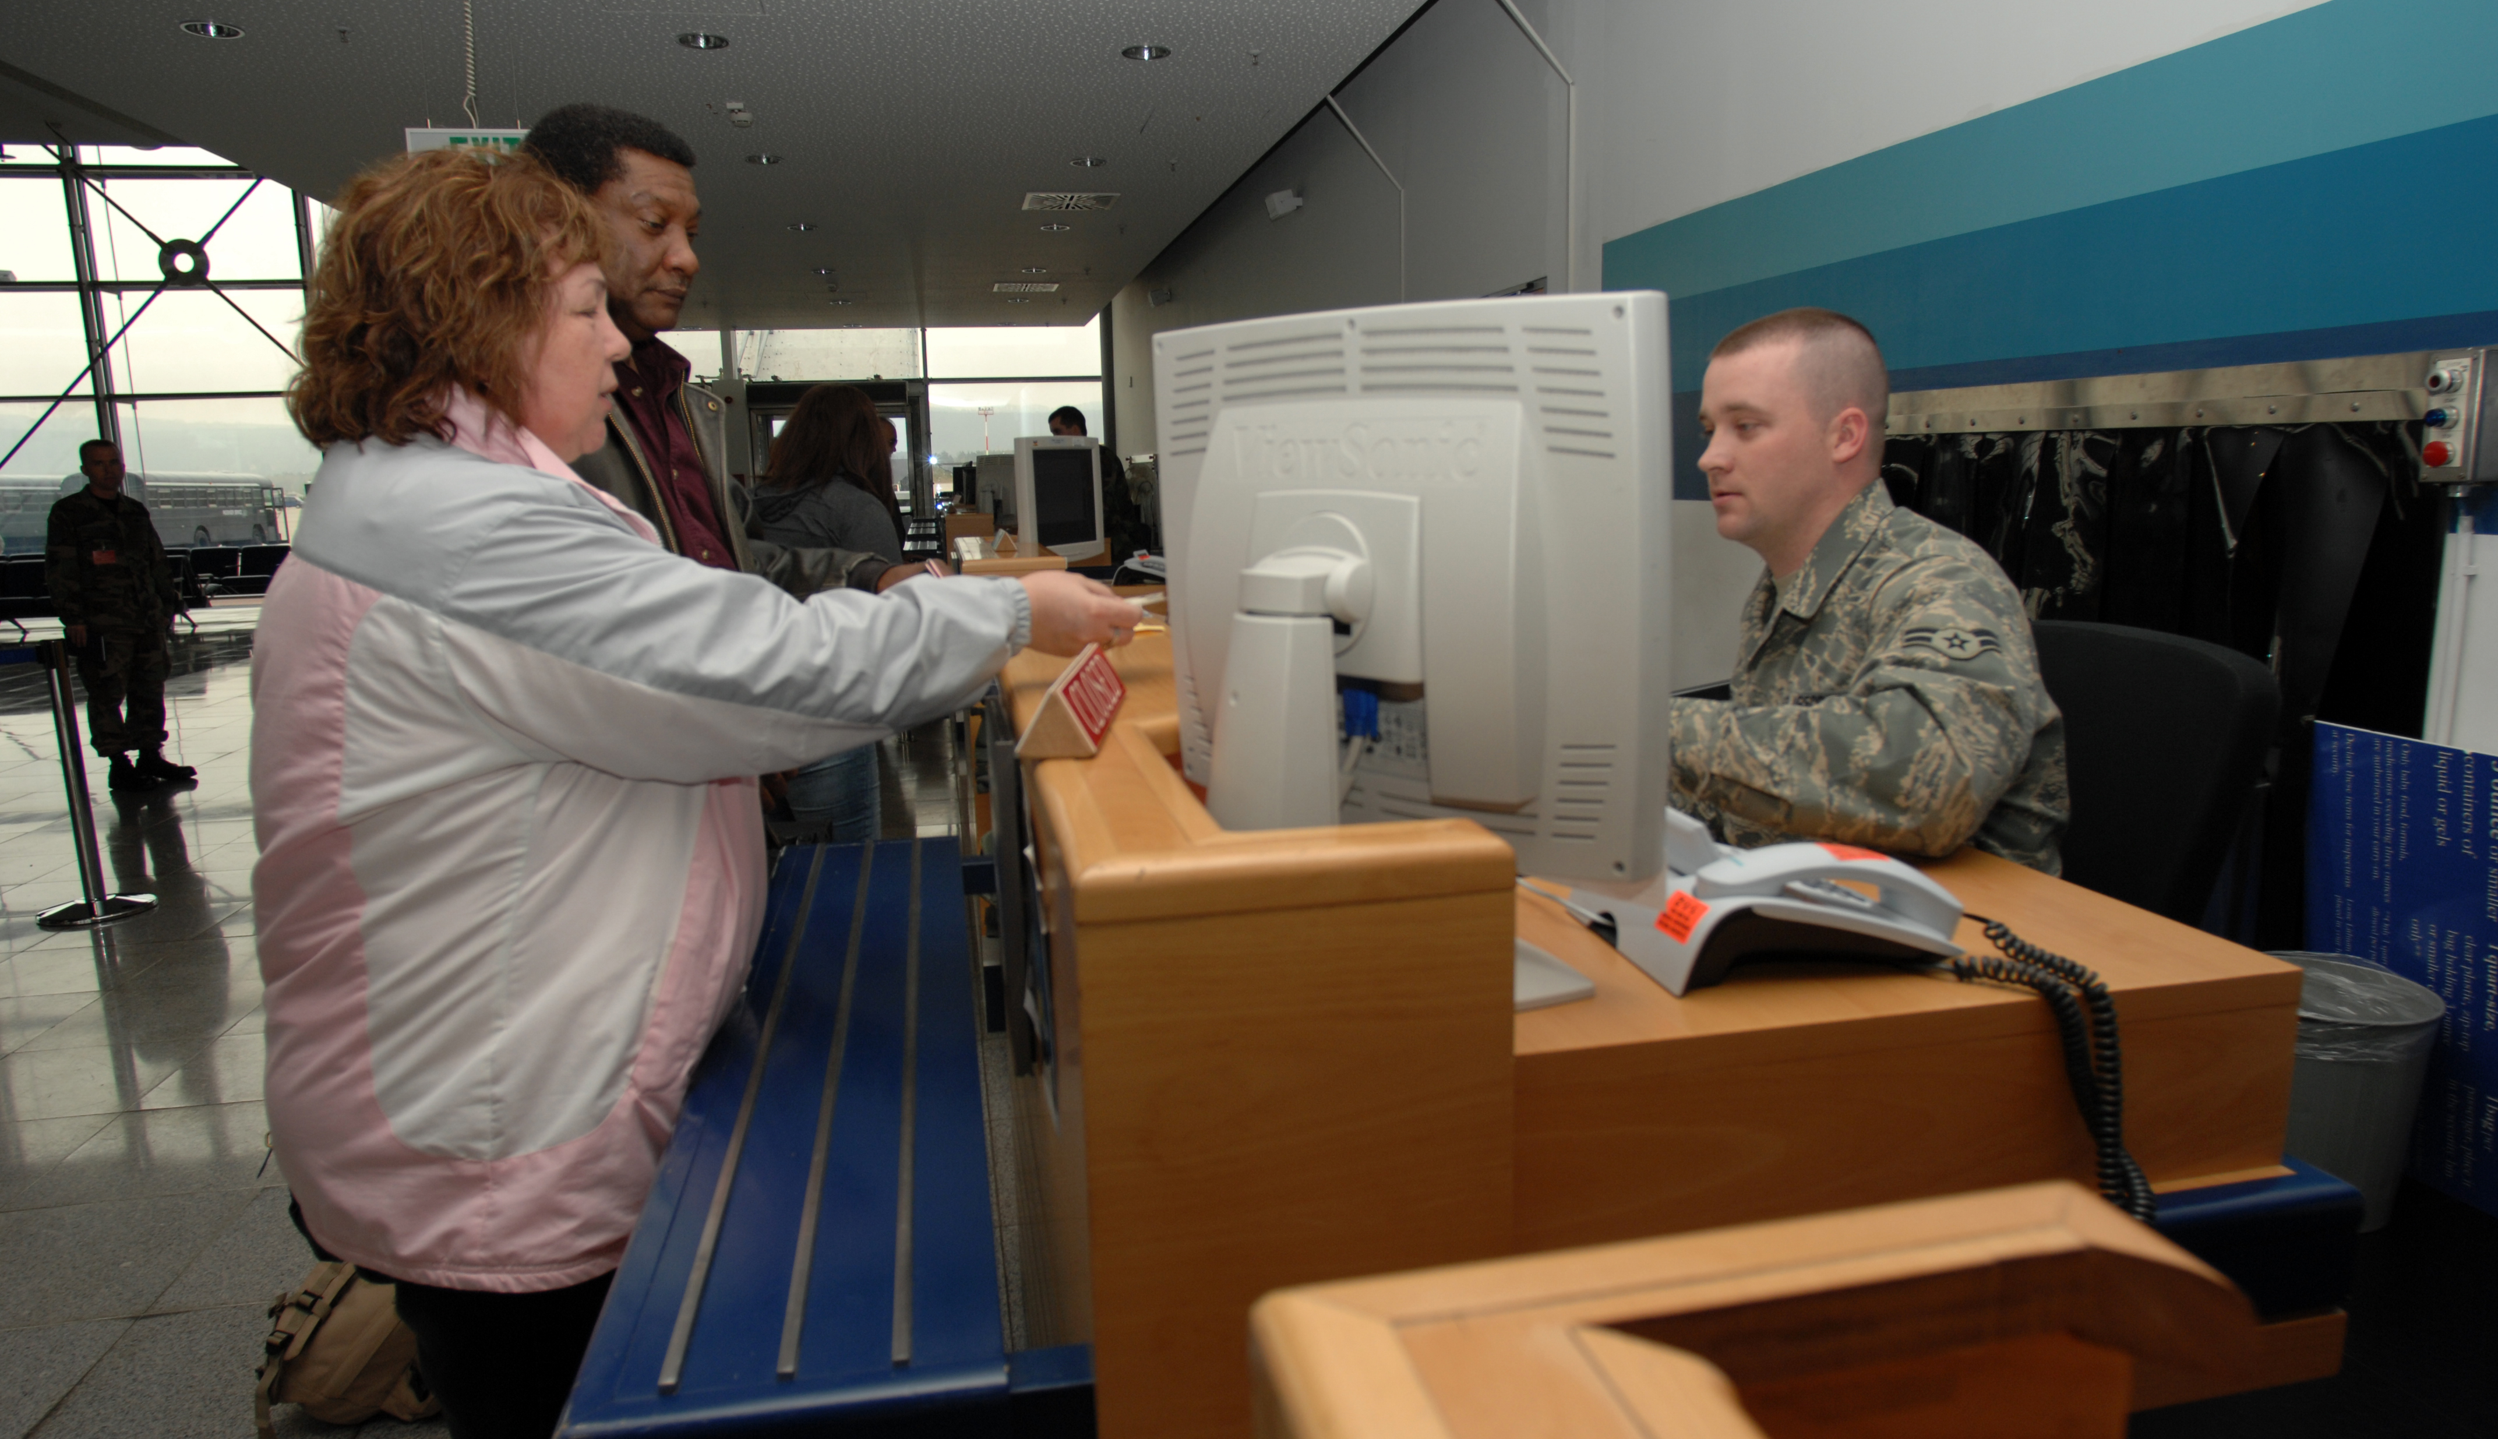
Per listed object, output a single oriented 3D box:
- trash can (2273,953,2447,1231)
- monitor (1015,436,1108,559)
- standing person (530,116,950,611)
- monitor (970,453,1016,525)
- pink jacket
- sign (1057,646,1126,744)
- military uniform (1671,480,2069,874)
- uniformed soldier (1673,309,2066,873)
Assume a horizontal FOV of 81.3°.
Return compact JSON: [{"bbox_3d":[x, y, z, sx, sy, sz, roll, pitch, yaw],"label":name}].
[{"bbox_3d":[1.566,0.554,2.163,0.300,0.335,0.300,6,12,35],"label":"trash can"},{"bbox_3d":[-0.581,-0.598,4.142,0.180,0.400,0.400,3,11,22],"label":"monitor"},{"bbox_3d":[-0.666,0.253,1.768,0.500,1.897,0.560,-1,10,3],"label":"standing person"},{"bbox_3d":[-1.379,-1.225,7.808,0.400,0.410,0.200,9,14,44],"label":"monitor"},{"bbox_3d":[-0.517,0.062,1.267,0.630,0.670,0.530,-4,10,-17],"label":"pink jacket"},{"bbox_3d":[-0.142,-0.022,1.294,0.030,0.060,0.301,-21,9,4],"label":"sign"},{"bbox_3d":[0.528,0.038,1.547,0.560,0.610,0.540,-4,10,-15],"label":"military uniform"},{"bbox_3d":[0.499,0.212,1.560,0.680,1.260,0.550,-4,10,-15],"label":"uniformed soldier"}]

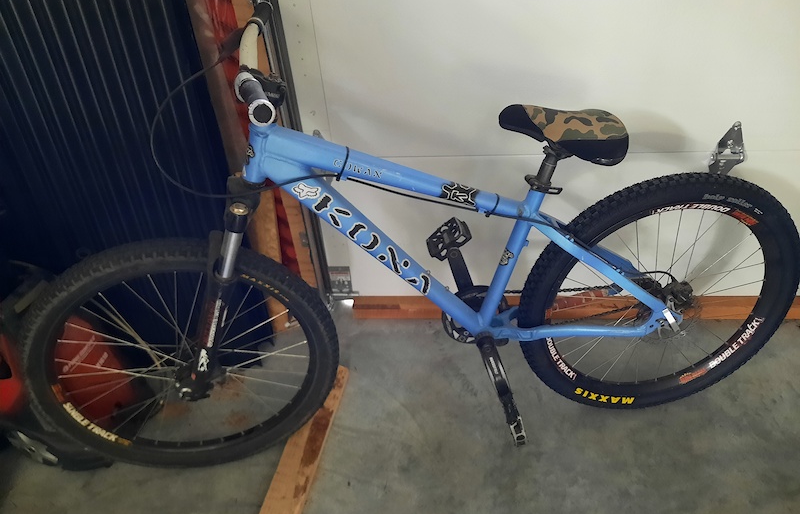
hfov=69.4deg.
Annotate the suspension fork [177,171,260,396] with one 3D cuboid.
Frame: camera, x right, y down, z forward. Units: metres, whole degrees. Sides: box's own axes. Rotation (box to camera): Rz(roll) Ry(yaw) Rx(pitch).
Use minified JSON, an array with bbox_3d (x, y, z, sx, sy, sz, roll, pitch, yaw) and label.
[{"bbox_3d":[-0.387,0.074,1.218,0.084,0.490,0.180,10,30,-20],"label":"suspension fork"}]

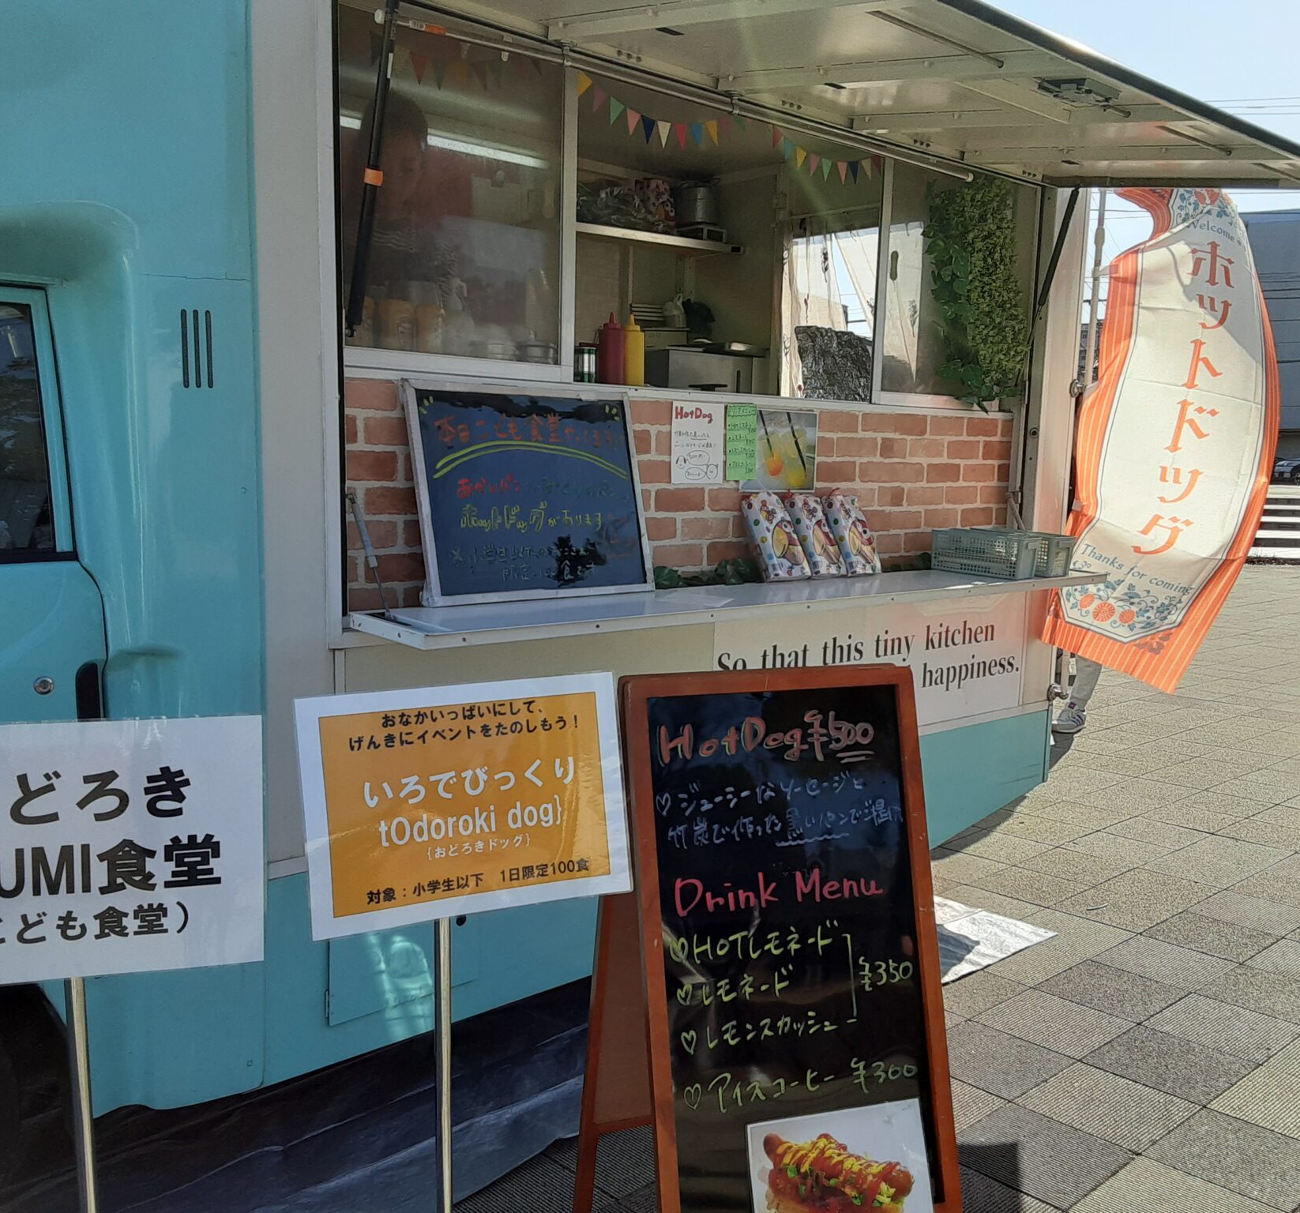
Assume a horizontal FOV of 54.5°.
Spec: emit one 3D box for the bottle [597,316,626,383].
[{"bbox_3d":[-0.094,-0.636,3.120,0.066,0.184,0.066,0,7,0],"label":"bottle"}]

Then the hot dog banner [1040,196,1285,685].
[{"bbox_3d":[1.683,-0.601,4.150,0.700,1.740,0.220,4,8,27],"label":"hot dog banner"}]

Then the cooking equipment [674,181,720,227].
[{"bbox_3d":[0.189,-1.604,5.020,0.178,0.178,0.178,0,7,0],"label":"cooking equipment"}]

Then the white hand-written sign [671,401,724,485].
[{"bbox_3d":[0.119,-0.406,3.140,0.178,0.198,0.010,-6,9,-42],"label":"white hand-written sign"}]

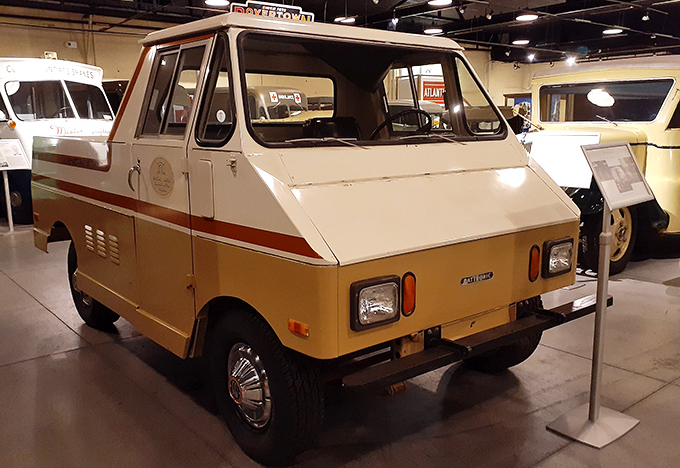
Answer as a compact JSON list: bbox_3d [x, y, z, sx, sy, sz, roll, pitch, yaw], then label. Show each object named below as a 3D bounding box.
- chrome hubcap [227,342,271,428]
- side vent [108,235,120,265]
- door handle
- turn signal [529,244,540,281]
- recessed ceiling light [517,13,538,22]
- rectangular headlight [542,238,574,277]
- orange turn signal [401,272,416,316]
[{"bbox_3d":[-0.413,0.684,2.395,0.075,0.380,0.380,-9,14,-39],"label":"chrome hubcap"},{"bbox_3d":[-1.436,0.105,3.378,0.020,0.175,0.100,-9,14,-39],"label":"side vent"},{"bbox_3d":[-1.123,-0.325,2.897,0.070,0.185,0.050,-9,14,-39],"label":"door handle"},{"bbox_3d":[0.979,0.148,2.667,0.066,0.178,0.030,-8,14,-36],"label":"turn signal"},{"bbox_3d":[3.864,-4.479,10.926,0.410,0.120,0.410,0,11,0],"label":"recessed ceiling light"},{"bbox_3d":[1.145,0.131,2.780,0.230,0.178,0.050,-8,14,-36],"label":"rectangular headlight"},{"bbox_3d":[0.287,0.249,2.204,0.066,0.178,0.030,-8,14,-36],"label":"orange turn signal"}]

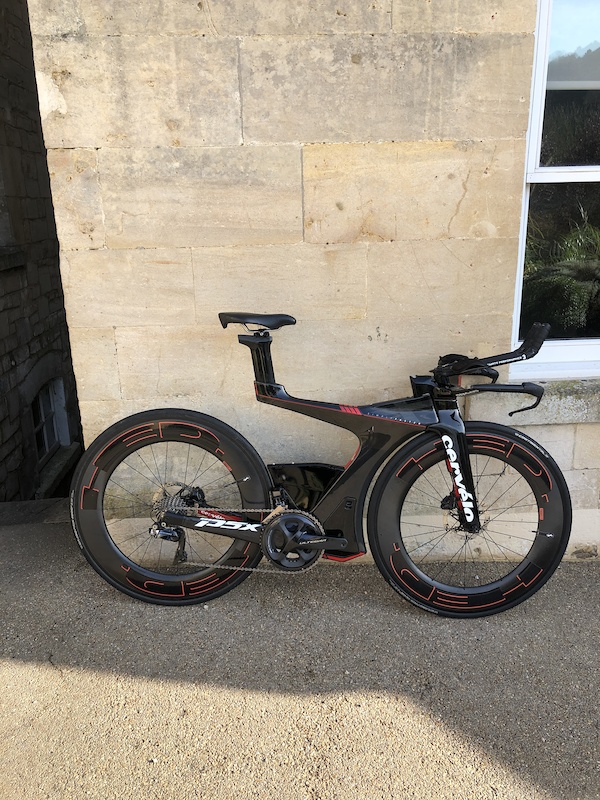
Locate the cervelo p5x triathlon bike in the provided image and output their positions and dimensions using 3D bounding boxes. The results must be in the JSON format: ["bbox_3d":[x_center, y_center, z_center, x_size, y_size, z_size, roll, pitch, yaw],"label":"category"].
[{"bbox_3d":[0.076,0.219,2.092,1.642,0.994,0.440,2,8,0],"label":"cervelo p5x triathlon bike"}]

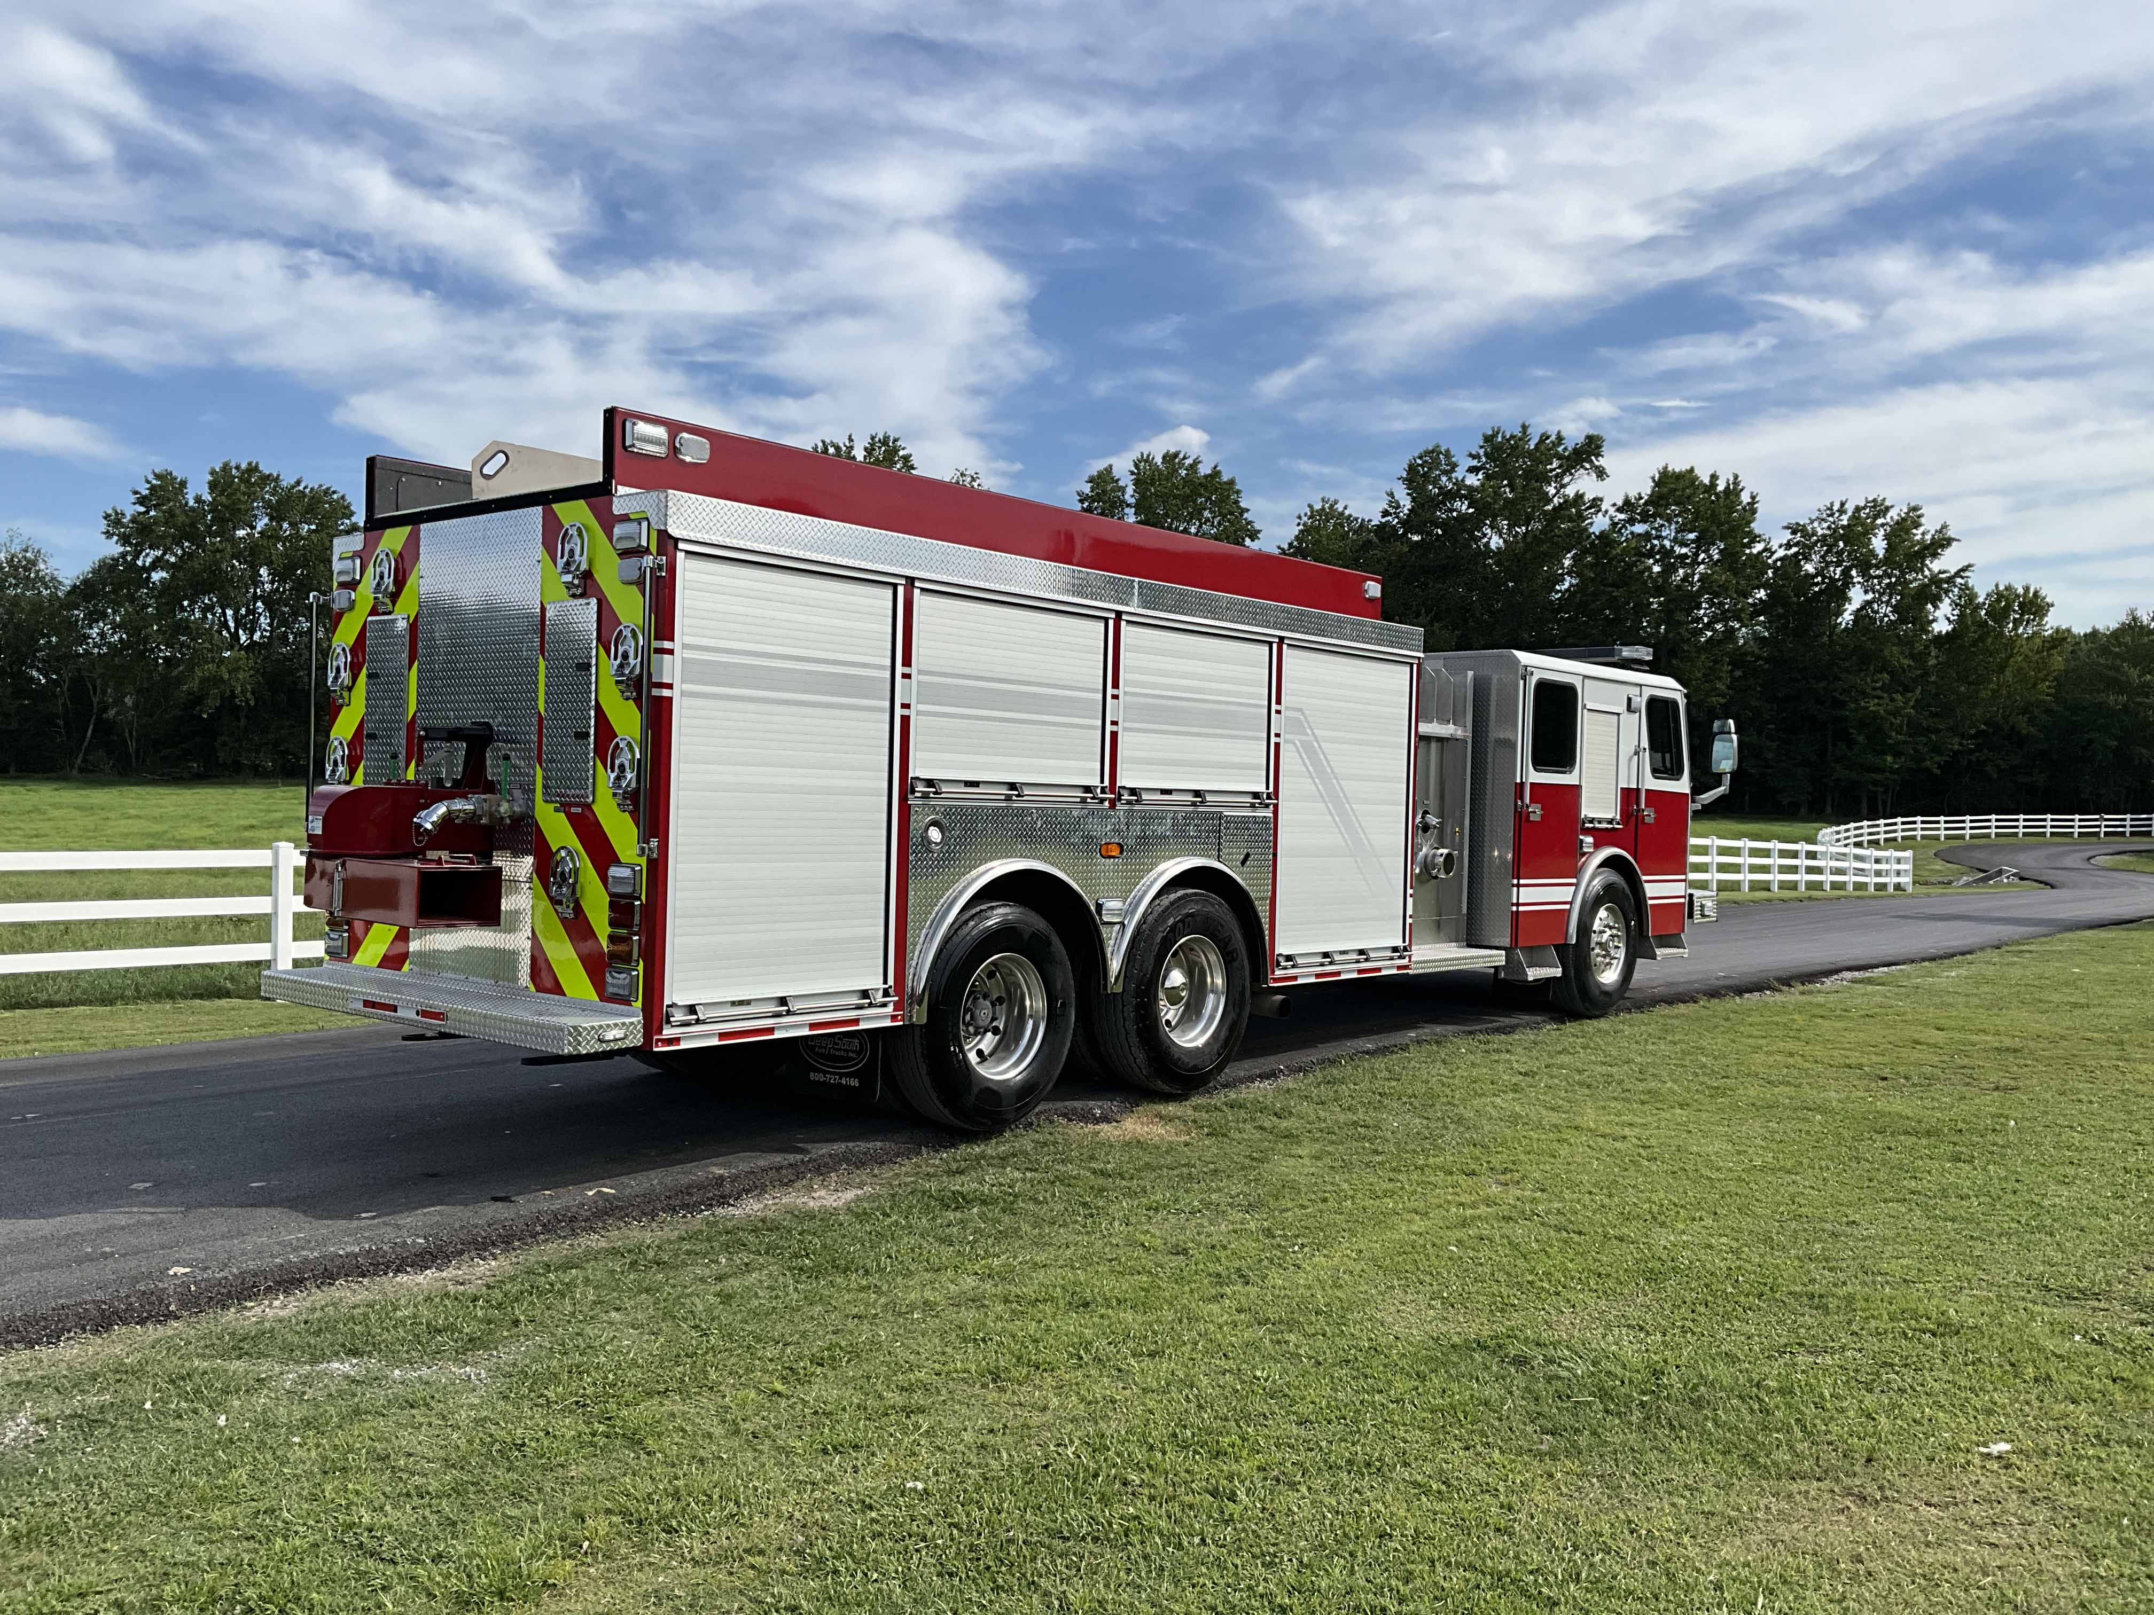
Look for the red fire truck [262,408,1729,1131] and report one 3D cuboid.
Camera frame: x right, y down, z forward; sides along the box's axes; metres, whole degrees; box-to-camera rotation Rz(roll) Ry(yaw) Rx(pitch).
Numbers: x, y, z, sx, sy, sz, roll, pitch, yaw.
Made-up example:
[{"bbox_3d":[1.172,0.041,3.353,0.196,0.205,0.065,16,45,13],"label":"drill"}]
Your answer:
[{"bbox_3d":[0.845,0.007,11.537,2.600,2.980,11.060,1,0,40],"label":"red fire truck"}]

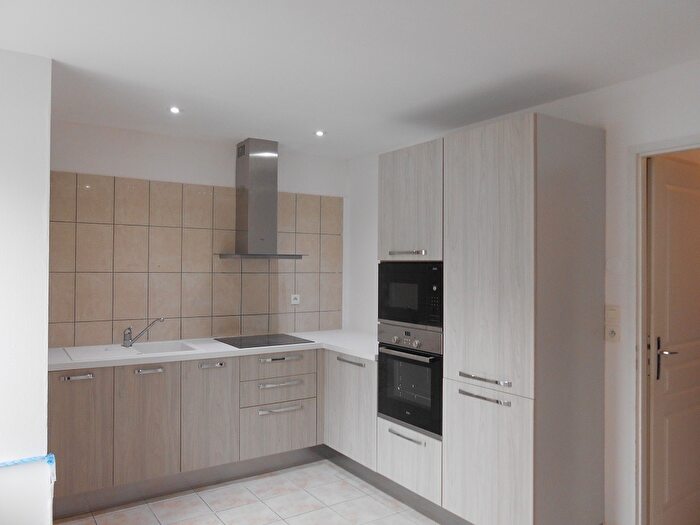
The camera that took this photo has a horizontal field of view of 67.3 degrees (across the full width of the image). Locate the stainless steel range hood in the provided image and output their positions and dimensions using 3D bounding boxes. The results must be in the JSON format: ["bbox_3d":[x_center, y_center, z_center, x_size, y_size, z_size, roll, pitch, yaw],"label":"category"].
[{"bbox_3d":[-0.686,-0.491,4.120,0.600,0.915,0.470,1,-1,-34],"label":"stainless steel range hood"}]

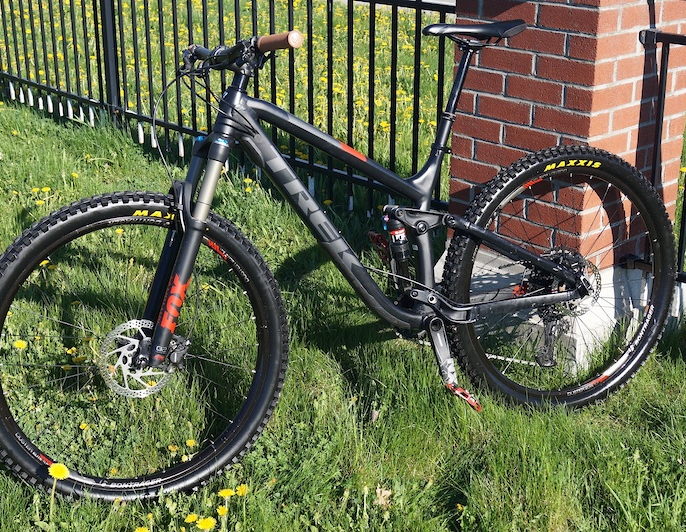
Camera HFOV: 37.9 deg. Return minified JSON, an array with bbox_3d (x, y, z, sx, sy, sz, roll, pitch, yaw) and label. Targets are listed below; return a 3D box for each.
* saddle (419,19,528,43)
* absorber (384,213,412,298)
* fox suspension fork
[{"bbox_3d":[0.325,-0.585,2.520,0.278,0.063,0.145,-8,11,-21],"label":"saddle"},{"bbox_3d":[0.144,-0.025,2.533,0.056,0.217,0.052,-7,11,1],"label":"absorber"},{"bbox_3d":[-0.376,-0.044,2.321,0.120,0.560,0.180,17,2,-27],"label":"fox suspension fork"}]

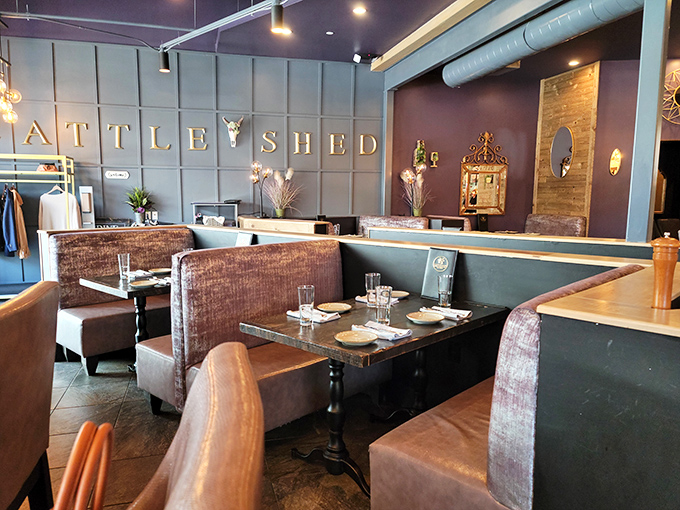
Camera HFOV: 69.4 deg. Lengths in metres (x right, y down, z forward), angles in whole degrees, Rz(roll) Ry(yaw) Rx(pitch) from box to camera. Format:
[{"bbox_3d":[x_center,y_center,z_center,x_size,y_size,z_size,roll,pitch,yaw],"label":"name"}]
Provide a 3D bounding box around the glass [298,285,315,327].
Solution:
[{"bbox_3d":[-0.162,0.247,2.381,0.079,0.185,0.079,0,6,0],"label":"glass"}]

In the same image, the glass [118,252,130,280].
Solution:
[{"bbox_3d":[-1.634,0.094,3.723,0.079,0.185,0.079,6,8,43],"label":"glass"}]

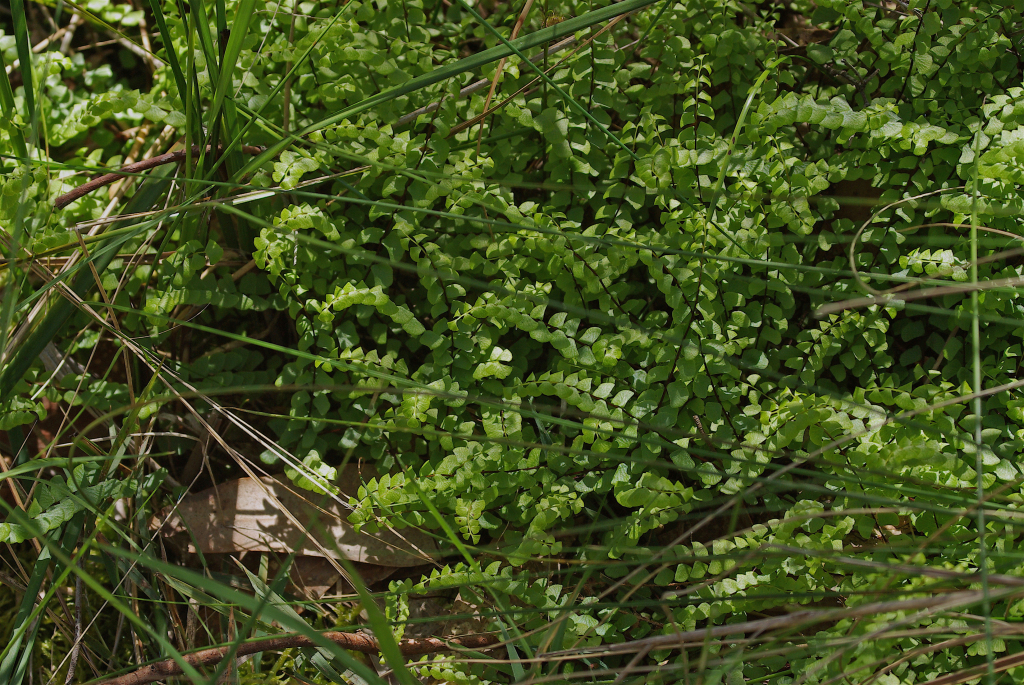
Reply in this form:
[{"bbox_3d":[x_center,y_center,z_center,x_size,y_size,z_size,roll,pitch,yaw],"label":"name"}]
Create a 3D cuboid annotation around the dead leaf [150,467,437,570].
[{"bbox_3d":[-0.094,0.075,1.480,0.126,0.014,0.052,2,50,2],"label":"dead leaf"}]

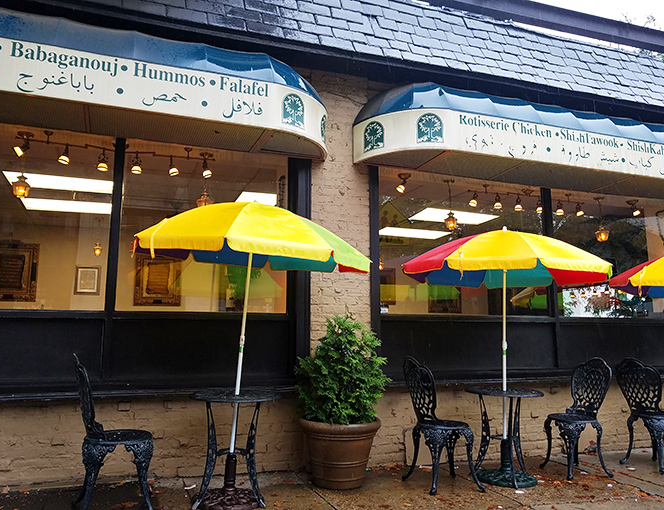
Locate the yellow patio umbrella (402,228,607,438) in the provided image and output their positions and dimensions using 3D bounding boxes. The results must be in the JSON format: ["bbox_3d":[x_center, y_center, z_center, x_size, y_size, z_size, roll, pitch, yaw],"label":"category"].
[{"bbox_3d":[1.333,0.595,3.959,1.573,1.623,1.573,4,-7,-16],"label":"yellow patio umbrella"}]

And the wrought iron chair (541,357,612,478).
[{"bbox_3d":[1.933,1.259,4.060,0.512,0.880,0.419,3,-10,-16],"label":"wrought iron chair"}]

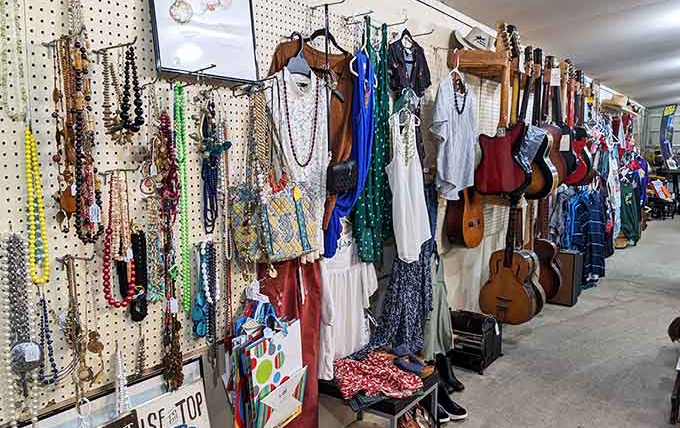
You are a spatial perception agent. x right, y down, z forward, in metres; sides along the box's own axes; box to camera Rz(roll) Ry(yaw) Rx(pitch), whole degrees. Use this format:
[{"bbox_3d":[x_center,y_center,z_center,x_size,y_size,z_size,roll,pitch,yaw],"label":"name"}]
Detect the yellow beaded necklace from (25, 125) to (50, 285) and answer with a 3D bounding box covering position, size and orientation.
[{"bbox_3d":[-0.683,-0.019,1.198,0.024,0.363,0.046,4,8,34],"label":"yellow beaded necklace"}]

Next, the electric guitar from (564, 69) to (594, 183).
[{"bbox_3d":[2.088,-0.753,4.658,0.335,1.003,0.060,5,9,42],"label":"electric guitar"}]

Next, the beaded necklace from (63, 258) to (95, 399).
[{"bbox_3d":[-0.641,0.280,1.295,0.040,0.368,0.055,4,8,34],"label":"beaded necklace"}]

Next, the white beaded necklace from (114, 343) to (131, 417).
[{"bbox_3d":[-0.577,0.442,1.408,0.025,0.205,0.035,4,8,34],"label":"white beaded necklace"}]

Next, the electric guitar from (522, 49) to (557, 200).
[{"bbox_3d":[1.233,-0.583,3.475,0.400,0.974,0.115,7,9,40],"label":"electric guitar"}]

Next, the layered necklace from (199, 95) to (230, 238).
[{"bbox_3d":[-0.385,-0.147,1.613,0.050,0.412,0.085,4,8,34],"label":"layered necklace"}]

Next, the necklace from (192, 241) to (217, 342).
[{"bbox_3d":[-0.416,0.235,1.627,0.045,0.320,0.070,4,8,34],"label":"necklace"}]

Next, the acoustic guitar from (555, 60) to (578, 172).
[{"bbox_3d":[1.819,-0.784,4.349,0.360,0.933,0.090,5,9,42],"label":"acoustic guitar"}]

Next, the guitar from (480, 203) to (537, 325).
[{"bbox_3d":[1.085,0.212,3.329,0.115,0.990,0.390,-4,9,-41],"label":"guitar"}]

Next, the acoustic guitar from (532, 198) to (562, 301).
[{"bbox_3d":[1.537,0.160,3.971,0.110,0.970,0.380,-7,9,-43],"label":"acoustic guitar"}]

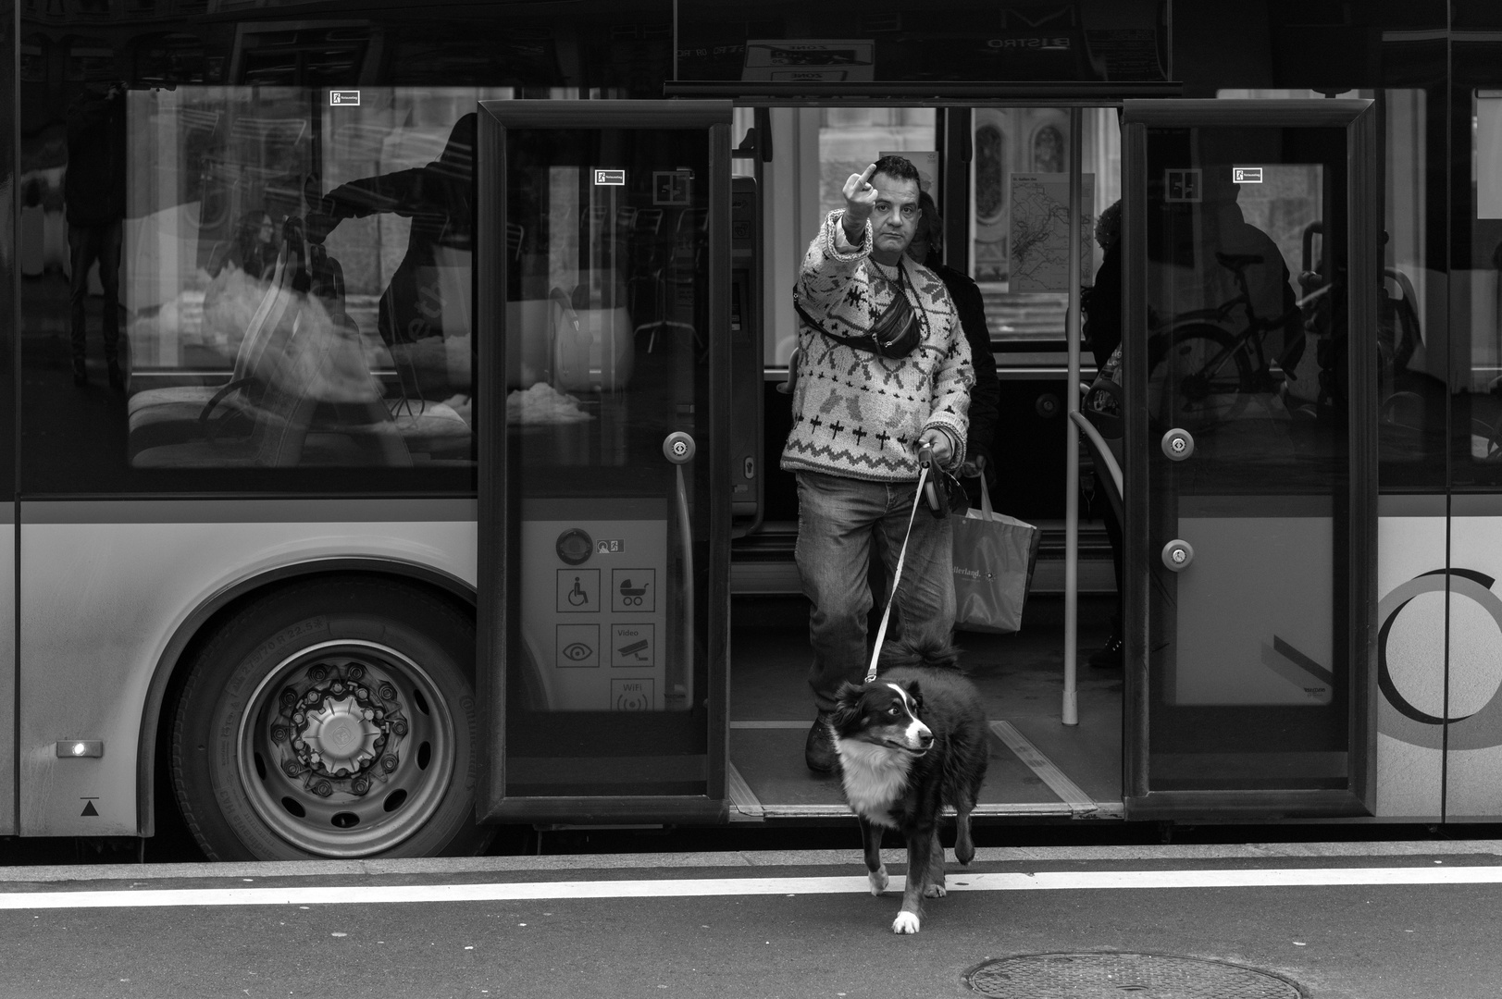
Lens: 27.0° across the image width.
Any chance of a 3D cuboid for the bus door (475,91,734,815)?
[{"bbox_3d":[-0.398,-0.103,8.450,0.690,1.950,0.080,0,1,0],"label":"bus door"}]

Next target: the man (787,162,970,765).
[{"bbox_3d":[0.366,-0.103,9.030,0.540,1.770,0.560,0,2,-3],"label":"man"}]

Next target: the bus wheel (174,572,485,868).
[{"bbox_3d":[-1.124,0.689,8.680,0.950,0.950,0.300,0,1,0],"label":"bus wheel"}]

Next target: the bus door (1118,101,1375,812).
[{"bbox_3d":[1.346,-0.108,8.450,0.690,1.950,0.080,0,1,0],"label":"bus door"}]

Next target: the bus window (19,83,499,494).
[{"bbox_3d":[-1.327,-0.576,8.550,1.340,1.120,0.060,0,1,0],"label":"bus window"}]

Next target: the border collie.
[{"bbox_3d":[0.380,0.690,7.580,0.280,0.620,0.720,1,2,14],"label":"border collie"}]

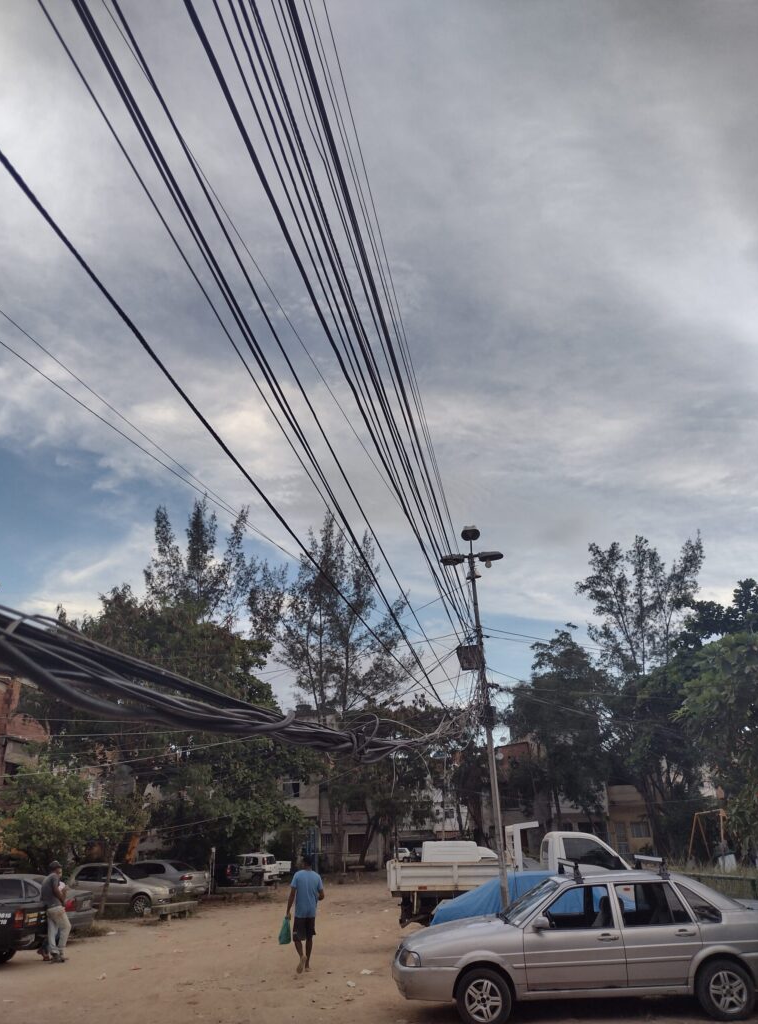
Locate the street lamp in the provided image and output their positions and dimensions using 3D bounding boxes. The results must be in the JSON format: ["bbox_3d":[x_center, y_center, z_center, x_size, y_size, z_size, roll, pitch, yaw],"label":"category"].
[{"bbox_3d":[1.585,3.287,11.858,1.000,6.563,0.450,-2,-23,0],"label":"street lamp"}]

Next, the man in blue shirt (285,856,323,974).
[{"bbox_3d":[-1.202,6.518,13.031,0.560,1.726,0.450,-2,-23,-2],"label":"man in blue shirt"}]

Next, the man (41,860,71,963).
[{"bbox_3d":[-6.288,7.778,15.630,0.450,1.721,0.520,7,-24,-21],"label":"man"}]

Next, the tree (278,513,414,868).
[{"bbox_3d":[-2.522,11.914,57.935,8.800,25.739,8.200,-2,-23,0],"label":"tree"}]

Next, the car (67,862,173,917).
[{"bbox_3d":[-7.778,11.543,24.626,3.900,1.450,1.640,-10,-24,17],"label":"car"}]

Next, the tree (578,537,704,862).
[{"bbox_3d":[15.245,10.851,49.880,7.600,20.236,7.000,-2,-23,0],"label":"tree"}]

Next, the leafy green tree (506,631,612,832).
[{"bbox_3d":[10.521,14.258,49.744,6.200,14.310,5.800,-2,-23,0],"label":"leafy green tree"}]

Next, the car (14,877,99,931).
[{"bbox_3d":[-8.834,9.331,18.817,4.260,1.420,1.680,-4,-23,5],"label":"car"}]

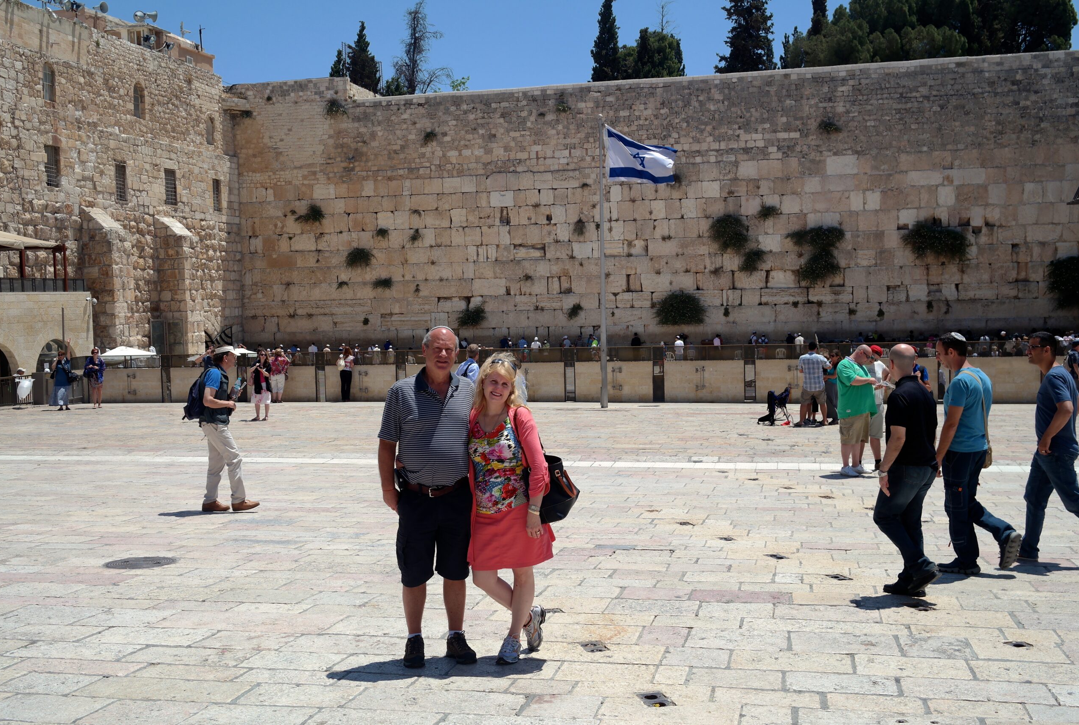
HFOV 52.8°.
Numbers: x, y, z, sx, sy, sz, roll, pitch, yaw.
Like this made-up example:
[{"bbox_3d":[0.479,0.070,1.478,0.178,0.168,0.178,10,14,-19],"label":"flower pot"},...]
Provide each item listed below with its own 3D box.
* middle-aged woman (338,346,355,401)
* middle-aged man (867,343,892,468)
[{"bbox_3d":[-5.835,0.347,32.900,0.500,1.680,0.380,0,1,6],"label":"middle-aged woman"},{"bbox_3d":[4.720,0.617,15.200,0.580,1.710,0.480,0,2,41],"label":"middle-aged man"}]

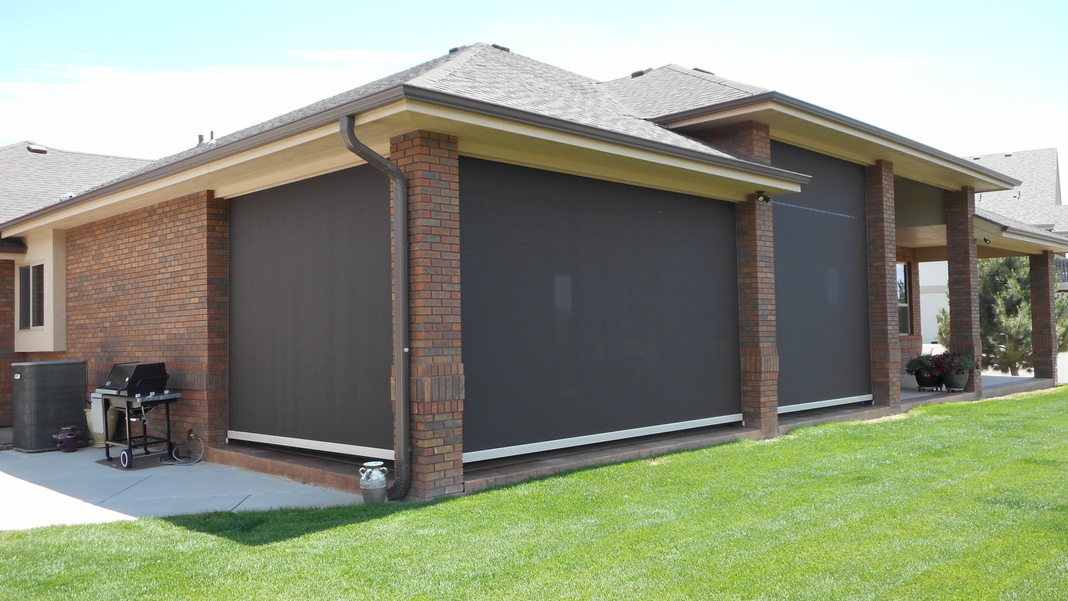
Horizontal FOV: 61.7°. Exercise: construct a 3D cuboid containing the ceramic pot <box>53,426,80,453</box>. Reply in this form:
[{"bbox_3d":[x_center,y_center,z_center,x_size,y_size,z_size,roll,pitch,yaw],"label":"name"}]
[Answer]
[{"bbox_3d":[-5.824,1.722,11.184,0.360,0.330,0.360,-3,-3,44],"label":"ceramic pot"}]

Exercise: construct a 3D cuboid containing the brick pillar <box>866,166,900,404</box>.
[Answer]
[{"bbox_3d":[5.529,-0.257,14.338,0.430,3.900,0.430,-3,-3,44],"label":"brick pillar"}]

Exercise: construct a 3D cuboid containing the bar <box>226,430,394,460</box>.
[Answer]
[{"bbox_3d":[-2.245,1.459,9.052,3.450,0.090,0.045,-3,-3,44],"label":"bar"}]

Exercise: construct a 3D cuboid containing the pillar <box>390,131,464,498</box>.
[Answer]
[{"bbox_3d":[-0.922,0.112,7.704,0.440,3.050,0.440,-3,-3,44],"label":"pillar"}]

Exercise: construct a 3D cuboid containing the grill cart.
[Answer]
[{"bbox_3d":[-4.573,1.288,10.260,1.220,1.140,0.660,-3,-3,44],"label":"grill cart"}]

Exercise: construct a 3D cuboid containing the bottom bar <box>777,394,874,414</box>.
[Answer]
[{"bbox_3d":[4.146,1.495,12.931,0.045,0.090,3.450,-3,-3,44],"label":"bottom bar"}]

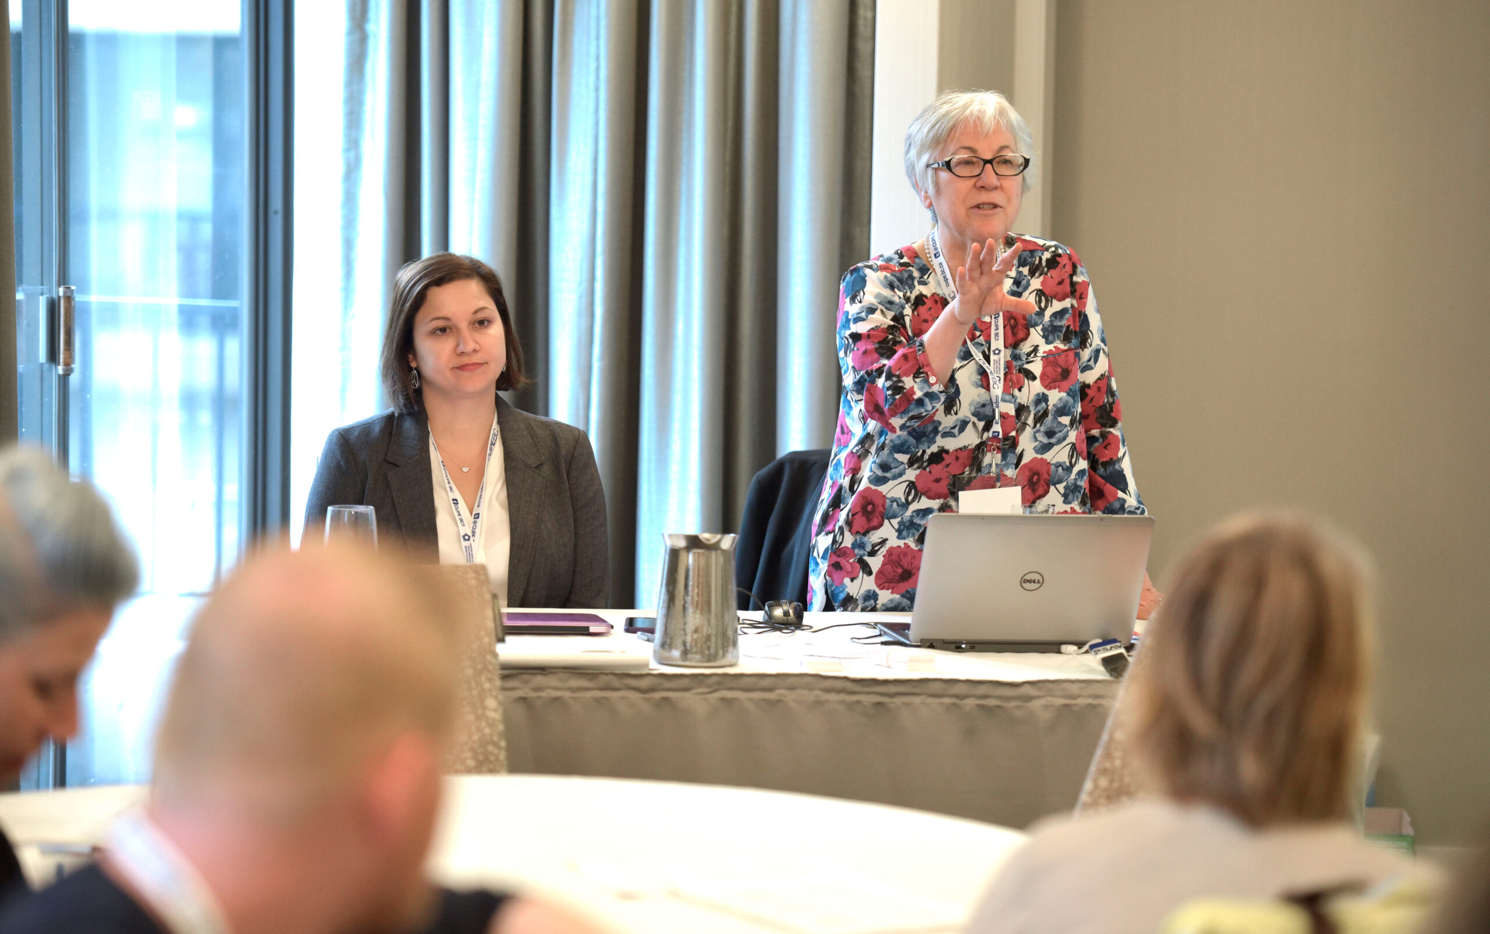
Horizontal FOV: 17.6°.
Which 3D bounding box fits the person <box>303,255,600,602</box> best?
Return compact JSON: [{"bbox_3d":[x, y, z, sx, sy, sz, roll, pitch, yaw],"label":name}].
[{"bbox_3d":[-0.453,0.317,7.524,0.500,1.288,0.780,1,5,-6],"label":"person"}]

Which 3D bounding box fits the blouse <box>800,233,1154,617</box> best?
[{"bbox_3d":[0.370,-0.035,7.734,0.510,0.680,0.360,0,5,-9],"label":"blouse"}]

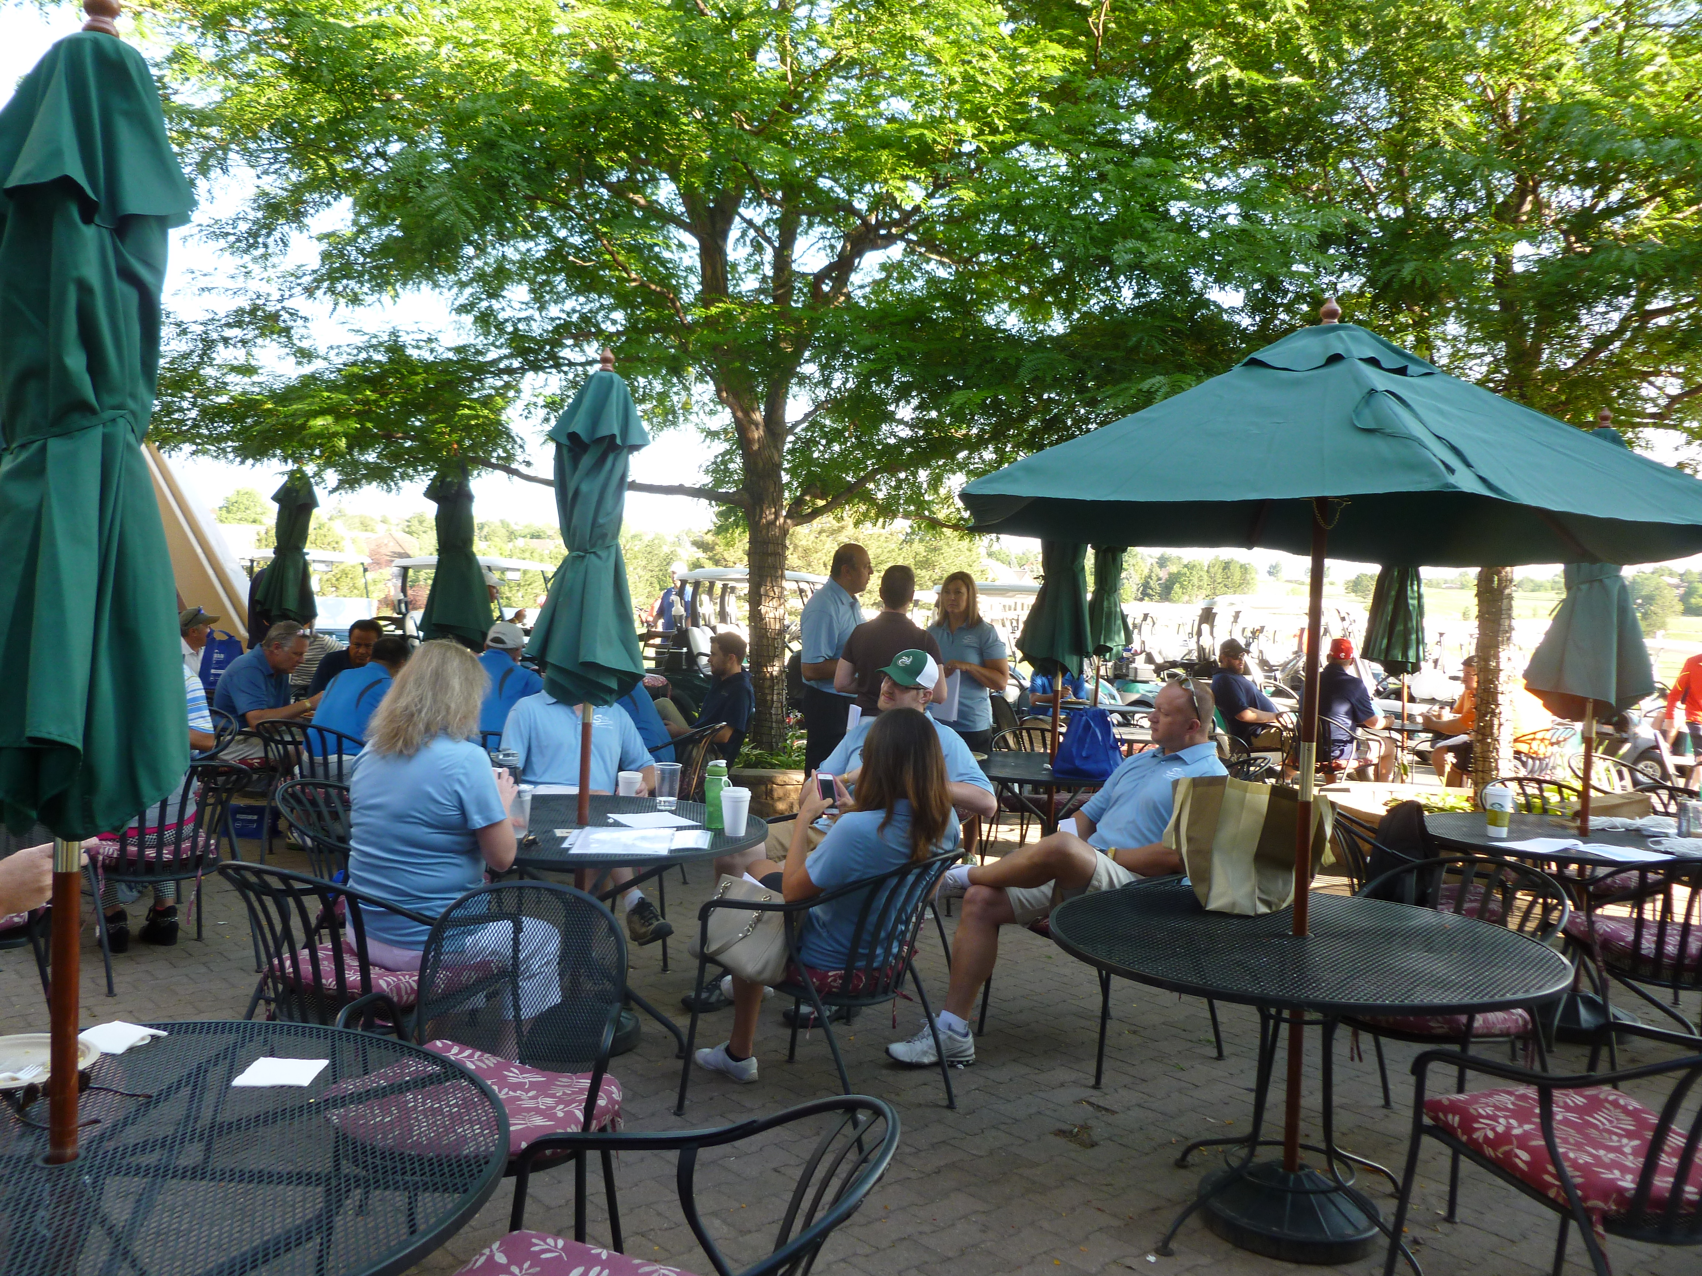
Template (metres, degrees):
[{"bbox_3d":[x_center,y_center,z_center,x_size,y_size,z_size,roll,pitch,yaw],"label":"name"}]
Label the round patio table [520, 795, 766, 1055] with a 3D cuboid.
[{"bbox_3d":[-0.901,0.976,4.559,1.220,0.725,1.220,2,1,0],"label":"round patio table"}]

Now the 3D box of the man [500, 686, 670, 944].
[{"bbox_3d":[-1.040,0.668,5.346,0.640,1.330,0.920,2,1,-10],"label":"man"}]

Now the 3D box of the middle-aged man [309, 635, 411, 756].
[{"bbox_3d":[-2.687,0.602,7.716,0.600,1.250,0.850,3,1,33],"label":"middle-aged man"}]

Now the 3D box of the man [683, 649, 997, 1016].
[{"bbox_3d":[-0.053,0.697,5.050,1.000,1.310,0.700,1,2,-41],"label":"man"}]

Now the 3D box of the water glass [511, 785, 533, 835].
[{"bbox_3d":[-1.035,0.539,4.290,0.100,0.155,0.100,2,1,0],"label":"water glass"}]

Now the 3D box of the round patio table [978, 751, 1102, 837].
[{"bbox_3d":[1.028,1.008,7.072,1.220,0.710,1.220,2,1,0],"label":"round patio table"}]

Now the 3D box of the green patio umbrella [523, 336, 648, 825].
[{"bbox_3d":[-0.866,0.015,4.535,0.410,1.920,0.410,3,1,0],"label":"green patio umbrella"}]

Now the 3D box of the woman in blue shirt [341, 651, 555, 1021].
[{"bbox_3d":[-1.123,0.685,3.856,0.530,1.340,0.740,3,1,34],"label":"woman in blue shirt"}]

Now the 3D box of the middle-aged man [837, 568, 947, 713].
[{"bbox_3d":[0.197,0.500,6.950,0.570,1.730,0.380,2,1,2],"label":"middle-aged man"}]

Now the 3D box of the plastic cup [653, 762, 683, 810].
[{"bbox_3d":[-0.657,0.531,4.930,0.100,0.158,0.100,2,1,0],"label":"plastic cup"}]

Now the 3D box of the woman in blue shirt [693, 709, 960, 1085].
[{"bbox_3d":[-0.080,0.790,4.300,0.880,1.180,0.500,3,2,43],"label":"woman in blue shirt"}]

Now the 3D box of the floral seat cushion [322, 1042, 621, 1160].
[{"bbox_3d":[-0.778,0.955,2.851,0.480,0.060,0.400,2,1,23],"label":"floral seat cushion"}]

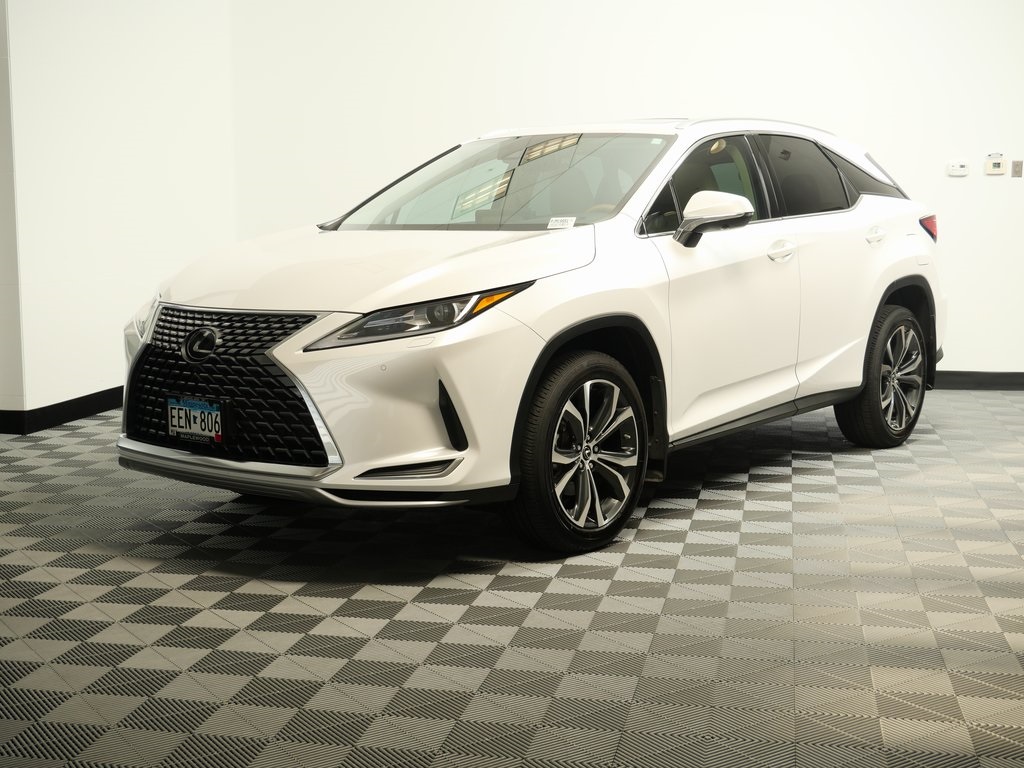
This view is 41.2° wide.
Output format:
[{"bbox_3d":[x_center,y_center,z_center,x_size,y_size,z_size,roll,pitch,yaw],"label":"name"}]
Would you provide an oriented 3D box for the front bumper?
[{"bbox_3d":[-0.841,0.048,4.874,1.860,0.660,0.770,5,9,38],"label":"front bumper"}]

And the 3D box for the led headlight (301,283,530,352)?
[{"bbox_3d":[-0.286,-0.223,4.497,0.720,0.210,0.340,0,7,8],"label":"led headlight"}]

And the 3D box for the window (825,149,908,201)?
[{"bbox_3d":[1.835,-1.073,6.989,0.100,0.280,0.870,-27,-7,30],"label":"window"}]

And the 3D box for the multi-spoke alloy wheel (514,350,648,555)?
[{"bbox_3d":[0.222,0.237,4.924,0.240,0.750,0.750,5,9,38],"label":"multi-spoke alloy wheel"}]

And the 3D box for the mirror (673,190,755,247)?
[{"bbox_3d":[0.776,-0.650,5.268,0.250,0.200,0.200,5,9,38],"label":"mirror"}]

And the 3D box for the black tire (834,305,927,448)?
[{"bbox_3d":[1.938,-0.047,7.106,0.240,0.750,0.750,5,9,38],"label":"black tire"}]

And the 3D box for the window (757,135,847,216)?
[{"bbox_3d":[1.339,-0.967,6.331,0.100,0.400,0.790,-25,-10,38],"label":"window"}]

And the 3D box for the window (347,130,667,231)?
[{"bbox_3d":[-0.062,-0.836,5.777,1.450,0.150,1.000,5,37,38],"label":"window"}]

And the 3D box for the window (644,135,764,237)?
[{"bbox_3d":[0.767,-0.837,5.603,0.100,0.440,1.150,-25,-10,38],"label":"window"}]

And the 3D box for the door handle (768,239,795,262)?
[{"bbox_3d":[1.153,-0.570,5.858,0.060,0.080,0.235,5,9,38],"label":"door handle"}]

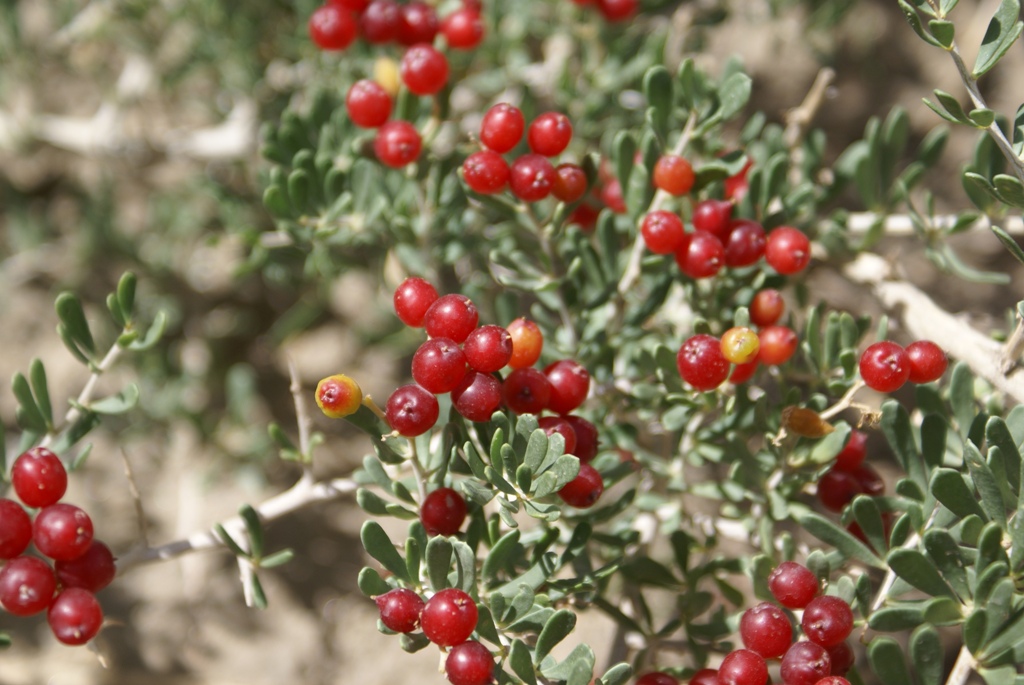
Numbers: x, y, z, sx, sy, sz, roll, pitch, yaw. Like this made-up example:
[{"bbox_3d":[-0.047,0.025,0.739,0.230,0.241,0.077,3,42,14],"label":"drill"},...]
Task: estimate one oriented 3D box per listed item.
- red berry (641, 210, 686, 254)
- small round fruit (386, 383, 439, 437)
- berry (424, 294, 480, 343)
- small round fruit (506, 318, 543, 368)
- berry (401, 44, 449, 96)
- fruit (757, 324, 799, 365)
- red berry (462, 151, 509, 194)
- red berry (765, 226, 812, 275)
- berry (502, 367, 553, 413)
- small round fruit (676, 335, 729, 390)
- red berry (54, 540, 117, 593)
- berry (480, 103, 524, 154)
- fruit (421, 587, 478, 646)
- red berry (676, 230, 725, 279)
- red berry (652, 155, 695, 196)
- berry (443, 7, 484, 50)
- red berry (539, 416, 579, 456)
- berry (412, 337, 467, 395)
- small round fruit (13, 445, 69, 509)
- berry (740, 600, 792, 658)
[{"bbox_3d":[0.028,-0.020,0.550,0.008,0.008,0.008,0,35,0],"label":"red berry"},{"bbox_3d":[-0.018,0.013,0.550,0.010,0.010,0.010,0,37,0],"label":"small round fruit"},{"bbox_3d":[-0.011,-0.004,0.530,0.009,0.009,0.009,0,35,0],"label":"berry"},{"bbox_3d":[0.002,0.000,0.610,0.008,0.010,0.008,0,40,0],"label":"small round fruit"},{"bbox_3d":[-0.018,-0.057,0.630,0.010,0.010,0.010,0,37,0],"label":"berry"},{"bbox_3d":[0.053,0.001,0.600,0.008,0.008,0.008,0,37,0],"label":"fruit"},{"bbox_3d":[-0.005,-0.032,0.555,0.009,0.008,0.008,0,35,0],"label":"red berry"},{"bbox_3d":[0.056,-0.019,0.605,0.009,0.010,0.009,0,37,0],"label":"red berry"},{"bbox_3d":[0.003,0.009,0.538,0.009,0.008,0.009,0,35,0],"label":"berry"},{"bbox_3d":[0.039,0.004,0.610,0.011,0.011,0.011,0,40,0],"label":"small round fruit"},{"bbox_3d":[-0.080,0.041,0.558,0.011,0.010,0.011,0,40,0],"label":"red berry"},{"bbox_3d":[-0.002,-0.040,0.557,0.008,0.009,0.009,0,35,0],"label":"berry"},{"bbox_3d":[-0.011,0.050,0.547,0.010,0.011,0.011,0,37,0],"label":"fruit"},{"bbox_3d":[0.040,-0.019,0.640,0.010,0.010,0.010,0,40,0],"label":"red berry"},{"bbox_3d":[0.035,-0.036,0.645,0.009,0.009,0.009,0,40,0],"label":"red berry"},{"bbox_3d":[-0.011,-0.071,0.670,0.010,0.010,0.010,0,40,0],"label":"berry"},{"bbox_3d":[0.009,0.018,0.575,0.008,0.008,0.008,0,37,0],"label":"red berry"},{"bbox_3d":[-0.013,0.004,0.527,0.010,0.010,0.010,0,35,0],"label":"berry"},{"bbox_3d":[-0.087,0.025,0.550,0.010,0.011,0.011,0,40,0],"label":"small round fruit"},{"bbox_3d":[0.048,0.055,0.568,0.010,0.011,0.010,0,37,0],"label":"berry"}]

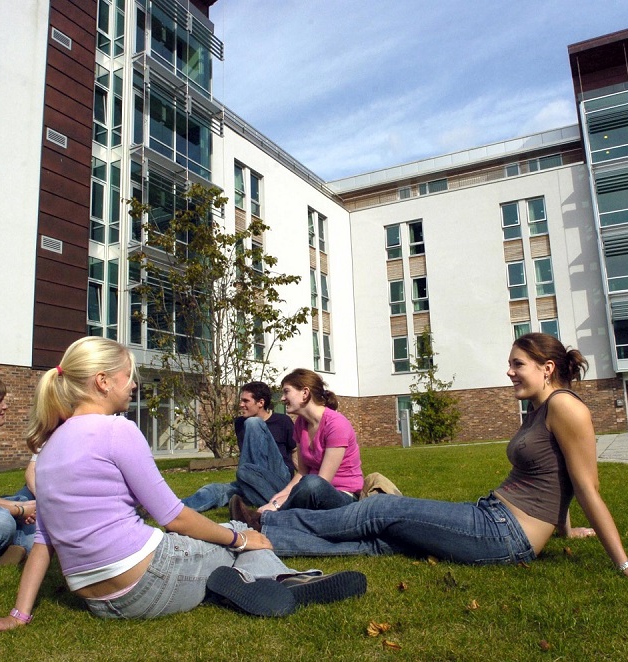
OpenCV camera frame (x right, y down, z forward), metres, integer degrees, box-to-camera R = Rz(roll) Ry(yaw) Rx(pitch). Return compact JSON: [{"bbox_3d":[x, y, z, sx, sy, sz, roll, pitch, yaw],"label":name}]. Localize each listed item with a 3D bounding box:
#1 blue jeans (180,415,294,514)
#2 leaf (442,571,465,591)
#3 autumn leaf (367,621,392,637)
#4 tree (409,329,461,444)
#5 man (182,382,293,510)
[{"bbox_3d":[-0.516,0.873,3.876,0.820,0.600,0.550,6,-13,-37],"label":"blue jeans"},{"bbox_3d":[0.433,0.780,1.820,0.060,0.040,0.055,-2,-10,0],"label":"leaf"},{"bbox_3d":[0.161,0.731,1.430,0.065,0.030,0.050,-2,-10,0],"label":"autumn leaf"},{"bbox_3d":[5.061,2.310,24.741,2.150,4.900,2.150,-2,-10,0],"label":"tree"},{"bbox_3d":[-0.512,0.761,3.930,0.880,0.870,0.600,6,-13,-37],"label":"man"}]

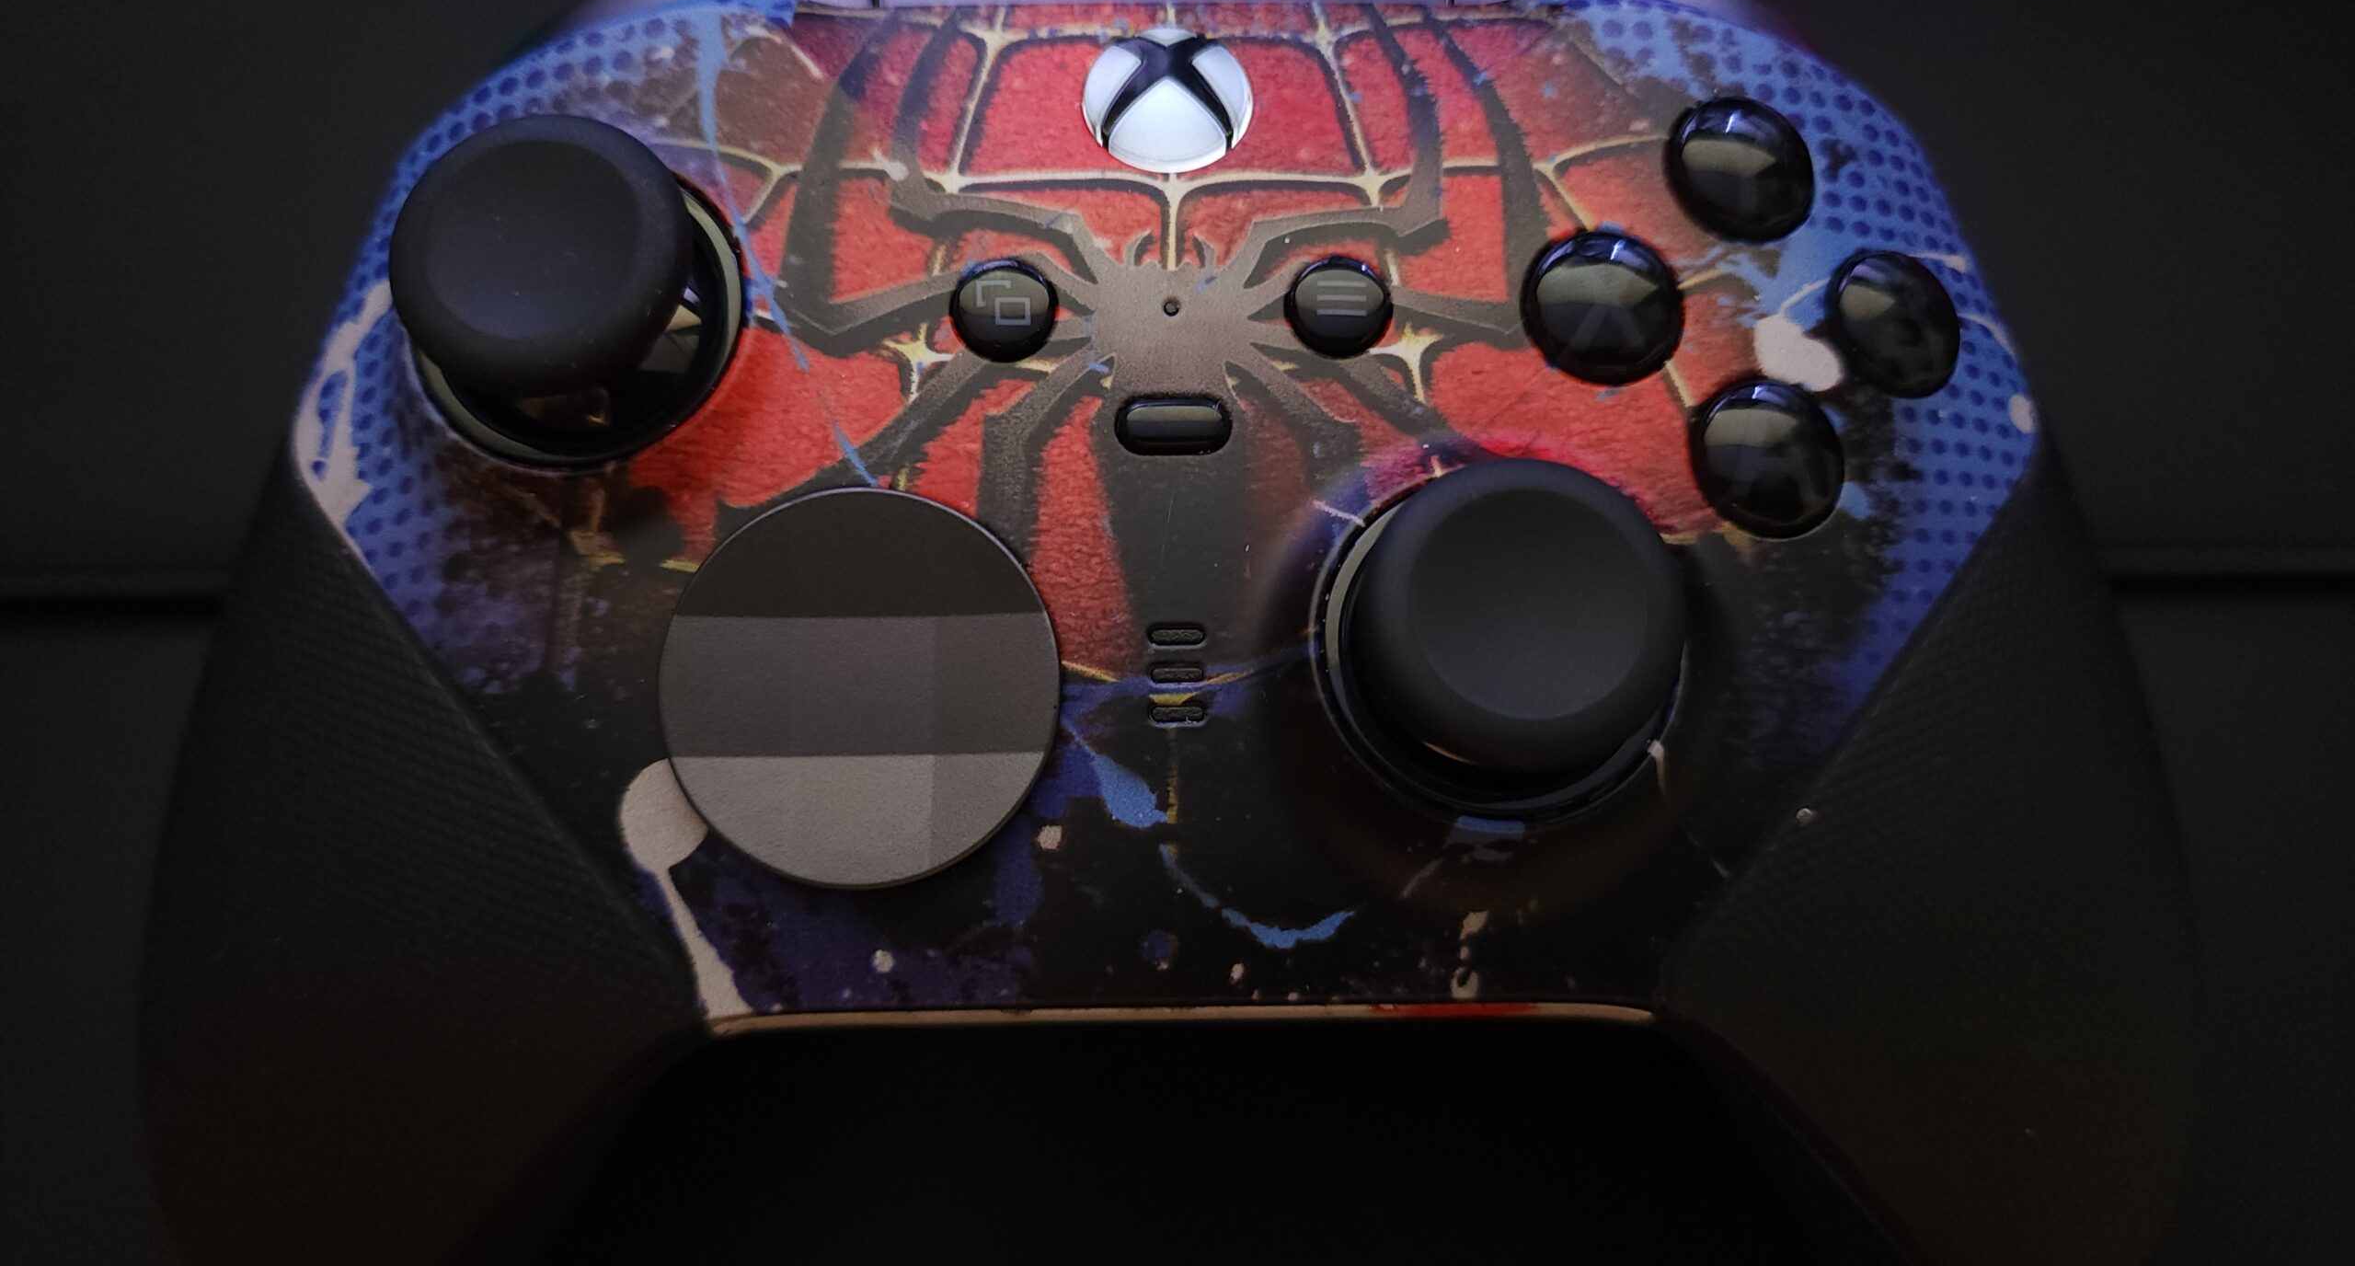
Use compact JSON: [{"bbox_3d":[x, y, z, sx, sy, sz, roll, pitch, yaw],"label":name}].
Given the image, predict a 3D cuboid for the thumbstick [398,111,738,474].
[{"bbox_3d":[-0.039,-0.022,0.098,0.021,0.011,0.021,0,76,0],"label":"thumbstick"}]

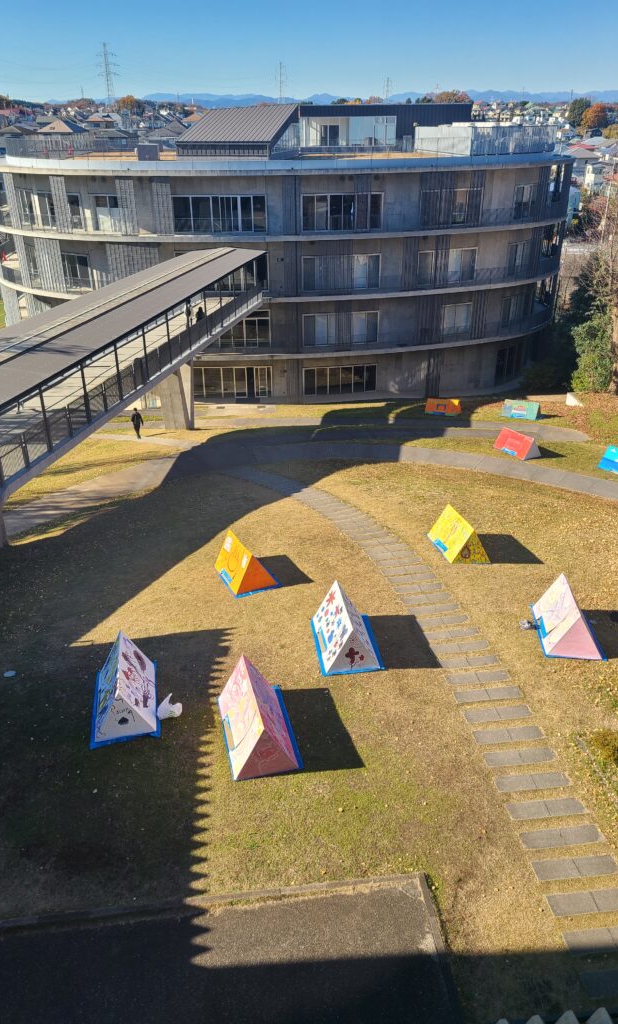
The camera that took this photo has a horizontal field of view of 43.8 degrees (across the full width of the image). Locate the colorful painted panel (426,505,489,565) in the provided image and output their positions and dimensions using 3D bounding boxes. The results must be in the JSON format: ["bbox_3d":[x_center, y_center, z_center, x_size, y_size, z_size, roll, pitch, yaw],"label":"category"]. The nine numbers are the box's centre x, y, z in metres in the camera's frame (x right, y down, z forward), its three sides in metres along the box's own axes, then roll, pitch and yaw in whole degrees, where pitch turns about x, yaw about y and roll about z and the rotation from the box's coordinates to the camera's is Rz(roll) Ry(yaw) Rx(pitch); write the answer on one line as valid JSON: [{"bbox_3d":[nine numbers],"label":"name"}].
[{"bbox_3d":[4.435,0.598,22.634,1.170,1.013,2.340,-2,21,-8],"label":"colorful painted panel"}]

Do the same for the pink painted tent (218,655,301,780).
[{"bbox_3d":[-0.940,3.471,13.419,1.081,0.922,2.120,-6,25,-12],"label":"pink painted tent"}]

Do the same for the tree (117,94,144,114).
[{"bbox_3d":[-86.182,-196.263,371.331,12.500,10.500,12.000,0,28,0],"label":"tree"}]

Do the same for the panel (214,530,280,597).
[{"bbox_3d":[-1.903,1.342,22.164,1.170,1.013,2.340,-13,22,-19],"label":"panel"}]

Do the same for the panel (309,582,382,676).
[{"bbox_3d":[0.815,2.532,17.527,1.227,1.013,2.318,-4,23,-6],"label":"panel"}]

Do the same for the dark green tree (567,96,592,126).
[{"bbox_3d":[115.524,-170.403,328.463,10.300,12.500,10.300,0,28,0],"label":"dark green tree"}]

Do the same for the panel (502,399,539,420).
[{"bbox_3d":[13.651,-6.636,49.288,2.340,1.013,1.170,14,28,33],"label":"panel"}]

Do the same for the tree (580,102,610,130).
[{"bbox_3d":[111.364,-154.076,300.000,11.500,10.500,11.000,0,28,0],"label":"tree"}]

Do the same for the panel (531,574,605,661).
[{"bbox_3d":[6.098,2.362,18.062,1.170,1.013,2.340,4,22,7],"label":"panel"}]

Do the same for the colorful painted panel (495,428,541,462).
[{"bbox_3d":[10.705,-3.571,39.455,1.170,1.013,2.340,-12,27,-24],"label":"colorful painted panel"}]

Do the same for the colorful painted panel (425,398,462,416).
[{"bbox_3d":[9.851,-7.682,56.272,2.318,1.013,1.227,8,28,28],"label":"colorful painted panel"}]

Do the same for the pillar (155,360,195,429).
[{"bbox_3d":[-7.302,-6.349,42.235,1.500,4.000,2.000,6,29,11],"label":"pillar"}]

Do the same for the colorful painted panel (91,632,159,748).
[{"bbox_3d":[-3.798,3.447,15.759,1.227,1.013,2.318,-8,25,-9],"label":"colorful painted panel"}]

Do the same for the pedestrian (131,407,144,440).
[{"bbox_3d":[-9.106,-4.668,40.757,0.550,1.730,0.420,-2,28,-3],"label":"pedestrian"}]

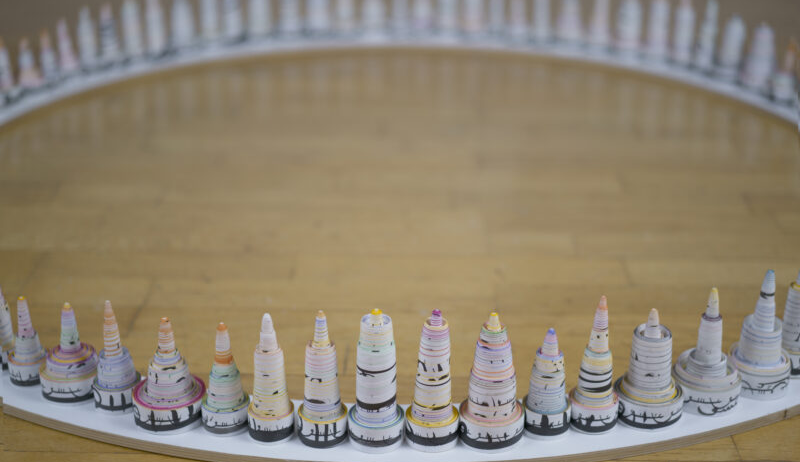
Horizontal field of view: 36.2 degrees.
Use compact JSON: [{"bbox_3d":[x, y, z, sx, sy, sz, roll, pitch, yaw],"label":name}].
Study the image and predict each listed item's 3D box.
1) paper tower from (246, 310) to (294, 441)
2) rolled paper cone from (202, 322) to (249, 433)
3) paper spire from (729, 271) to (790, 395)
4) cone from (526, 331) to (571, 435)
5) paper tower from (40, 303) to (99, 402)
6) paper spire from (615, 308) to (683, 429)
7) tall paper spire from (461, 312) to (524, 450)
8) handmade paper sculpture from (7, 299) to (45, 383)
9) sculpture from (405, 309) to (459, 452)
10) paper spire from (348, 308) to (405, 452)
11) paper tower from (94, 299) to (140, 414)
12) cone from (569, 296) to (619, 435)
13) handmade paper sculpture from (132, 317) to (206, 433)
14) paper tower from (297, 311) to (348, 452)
[{"bbox_3d":[-0.118,0.129,1.109,0.041,0.123,0.041,0,23,0],"label":"paper tower"},{"bbox_3d":[-0.152,0.124,1.058,0.041,0.099,0.041,0,23,0],"label":"rolled paper cone"},{"bbox_3d":[0.334,0.090,1.113,0.051,0.117,0.051,0,23,0],"label":"paper spire"},{"bbox_3d":[0.129,0.128,1.054,0.041,0.095,0.041,0,23,0],"label":"cone"},{"bbox_3d":[-0.304,0.106,1.113,0.050,0.088,0.050,0,23,0],"label":"paper tower"},{"bbox_3d":[0.236,0.122,1.142,0.062,0.112,0.062,0,23,0],"label":"paper spire"},{"bbox_3d":[0.085,0.130,1.106,0.059,0.125,0.059,0,23,0],"label":"tall paper spire"},{"bbox_3d":[-0.347,0.100,1.132,0.033,0.084,0.033,0,23,0],"label":"handmade paper sculpture"},{"bbox_3d":[0.028,0.122,1.032,0.046,0.123,0.046,0,23,0],"label":"sculpture"},{"bbox_3d":[-0.021,0.129,1.097,0.051,0.133,0.051,0,23,0],"label":"paper spire"},{"bbox_3d":[-0.272,0.114,1.162,0.043,0.108,0.043,0,23,0],"label":"paper tower"},{"bbox_3d":[0.183,0.119,1.124,0.045,0.131,0.045,0,23,0],"label":"cone"},{"bbox_3d":[-0.210,0.125,1.107,0.066,0.100,0.066,0,23,0],"label":"handmade paper sculpture"},{"bbox_3d":[-0.066,0.122,1.036,0.043,0.120,0.043,0,23,0],"label":"paper tower"}]

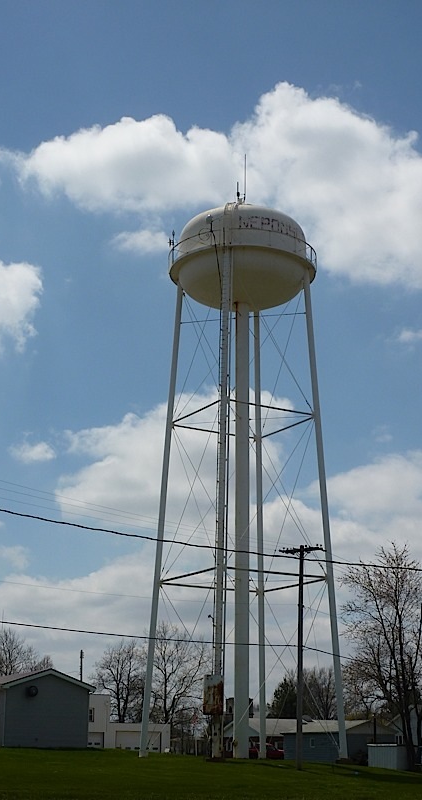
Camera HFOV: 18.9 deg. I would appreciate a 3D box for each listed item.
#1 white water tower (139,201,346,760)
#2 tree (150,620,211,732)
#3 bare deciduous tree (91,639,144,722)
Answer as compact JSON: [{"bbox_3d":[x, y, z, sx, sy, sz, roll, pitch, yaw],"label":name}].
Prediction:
[{"bbox_3d":[2.087,4.260,84.099,10.400,37.638,10.400,10,-18,-29],"label":"white water tower"},{"bbox_3d":[-3.027,27.363,122.187,6.537,11.837,6.210,1,-16,-1],"label":"tree"},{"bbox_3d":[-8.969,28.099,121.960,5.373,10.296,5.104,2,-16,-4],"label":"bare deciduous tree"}]

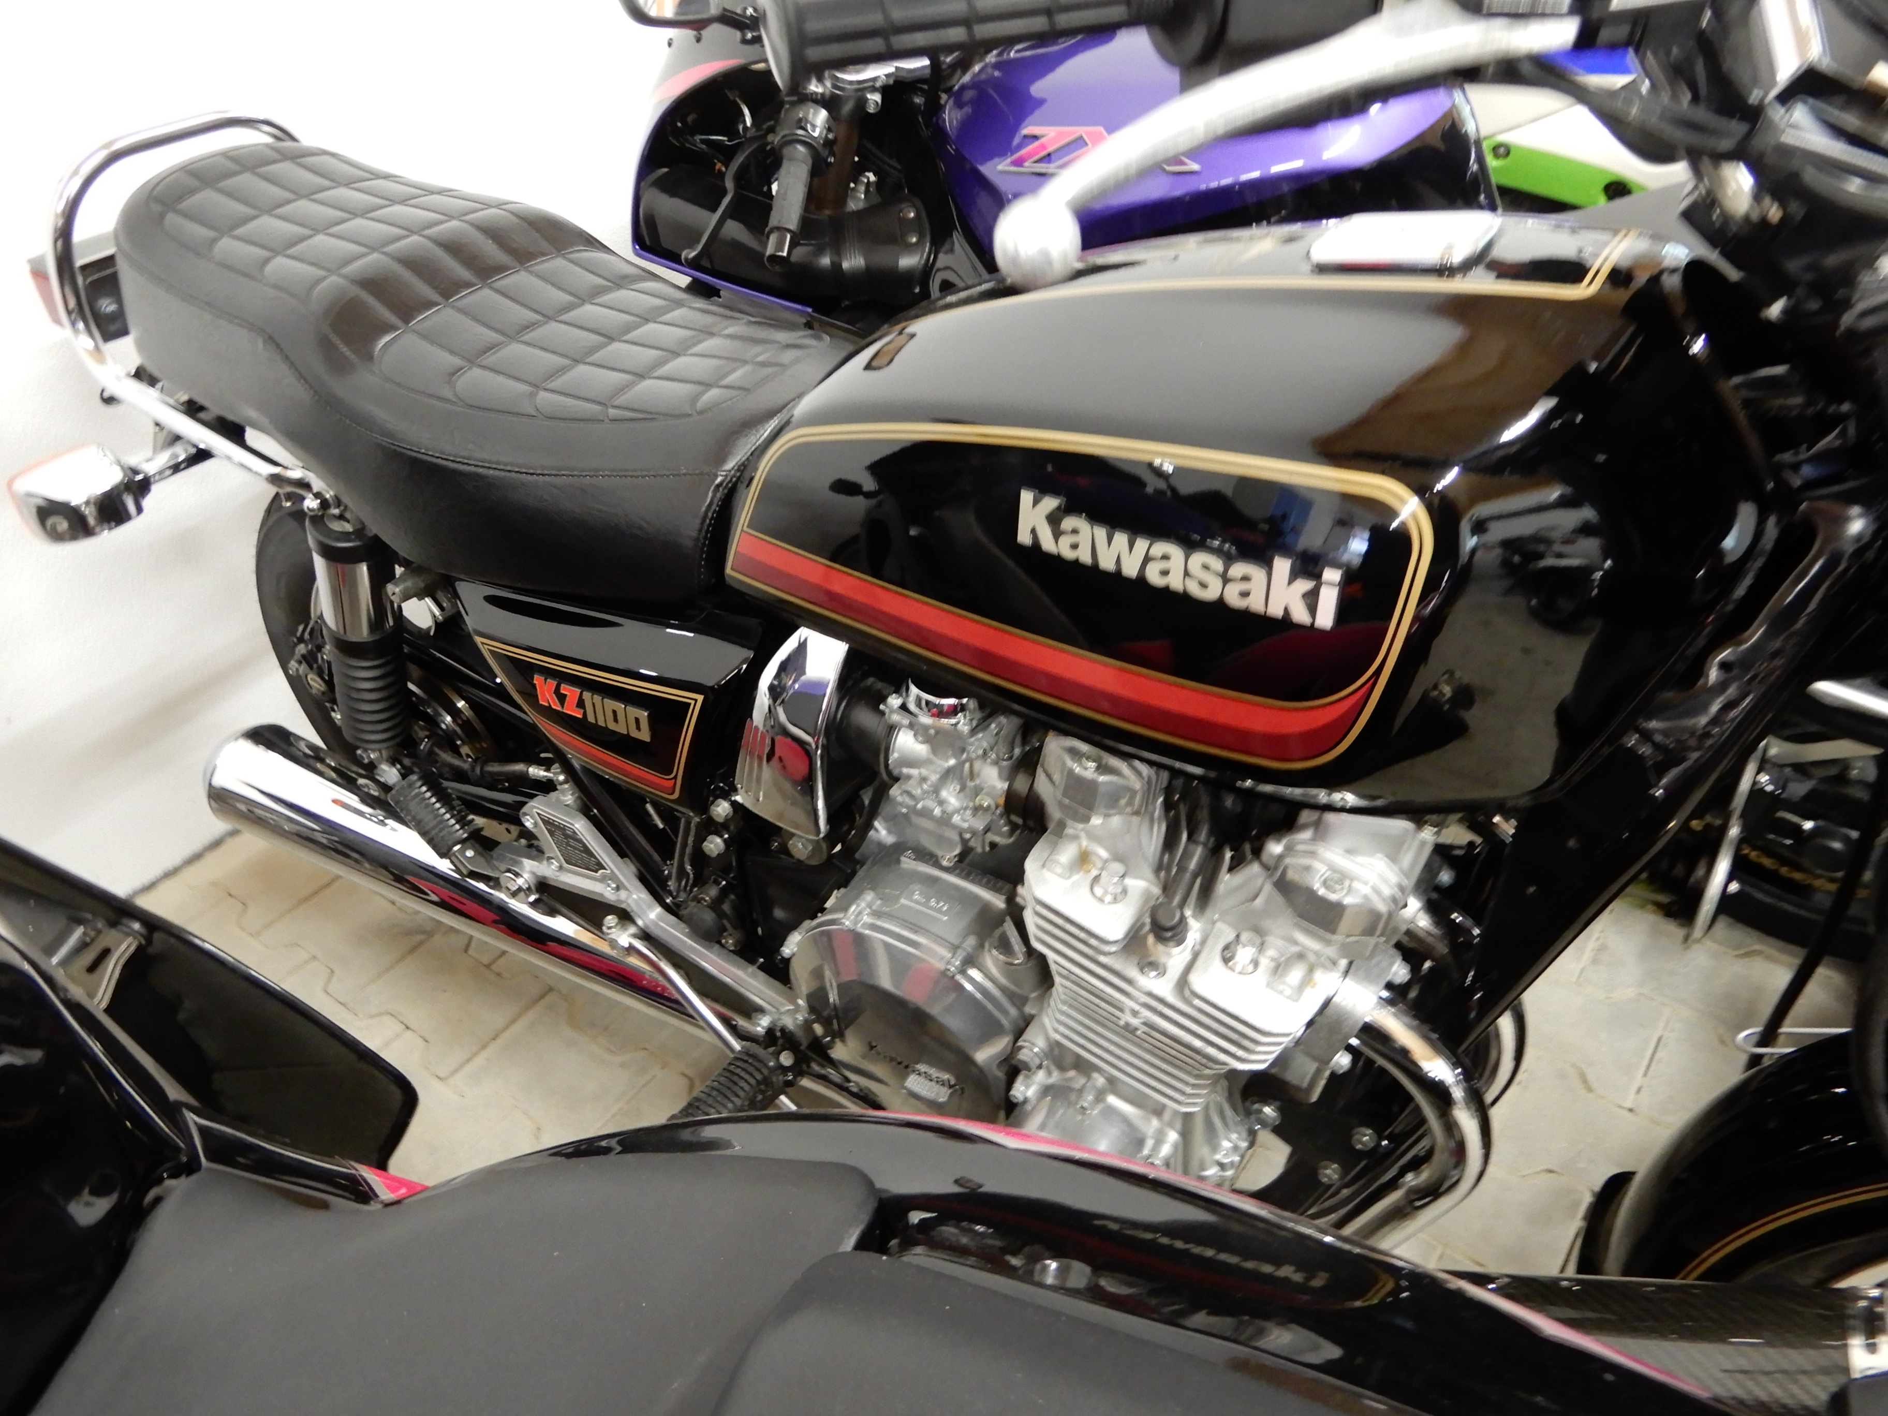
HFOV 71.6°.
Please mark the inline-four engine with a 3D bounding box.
[{"bbox_3d":[0.149,0.101,1.090,0.475,0.525,0.470,16,44,24],"label":"inline-four engine"}]

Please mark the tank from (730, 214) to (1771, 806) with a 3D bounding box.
[{"bbox_3d":[0.148,-0.181,0.838,0.635,0.284,0.304,16,44,24],"label":"tank"}]

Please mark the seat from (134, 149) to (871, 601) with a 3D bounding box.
[{"bbox_3d":[-0.404,-0.299,1.129,0.770,0.257,0.280,16,44,24],"label":"seat"}]

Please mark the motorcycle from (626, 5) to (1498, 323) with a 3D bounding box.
[{"bbox_3d":[0.403,-0.386,1.542,2.060,1.120,0.730,12,41,19],"label":"motorcycle"}]

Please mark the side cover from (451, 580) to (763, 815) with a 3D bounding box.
[{"bbox_3d":[-0.289,-0.019,1.101,0.335,0.190,0.077,16,44,24],"label":"side cover"}]

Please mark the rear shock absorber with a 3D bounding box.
[{"bbox_3d":[-0.527,-0.052,1.203,0.066,0.350,0.066,29,49,10],"label":"rear shock absorber"}]

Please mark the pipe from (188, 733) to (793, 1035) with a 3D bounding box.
[{"bbox_3d":[-0.388,0.182,1.238,0.750,0.112,0.112,18,45,20],"label":"pipe"}]

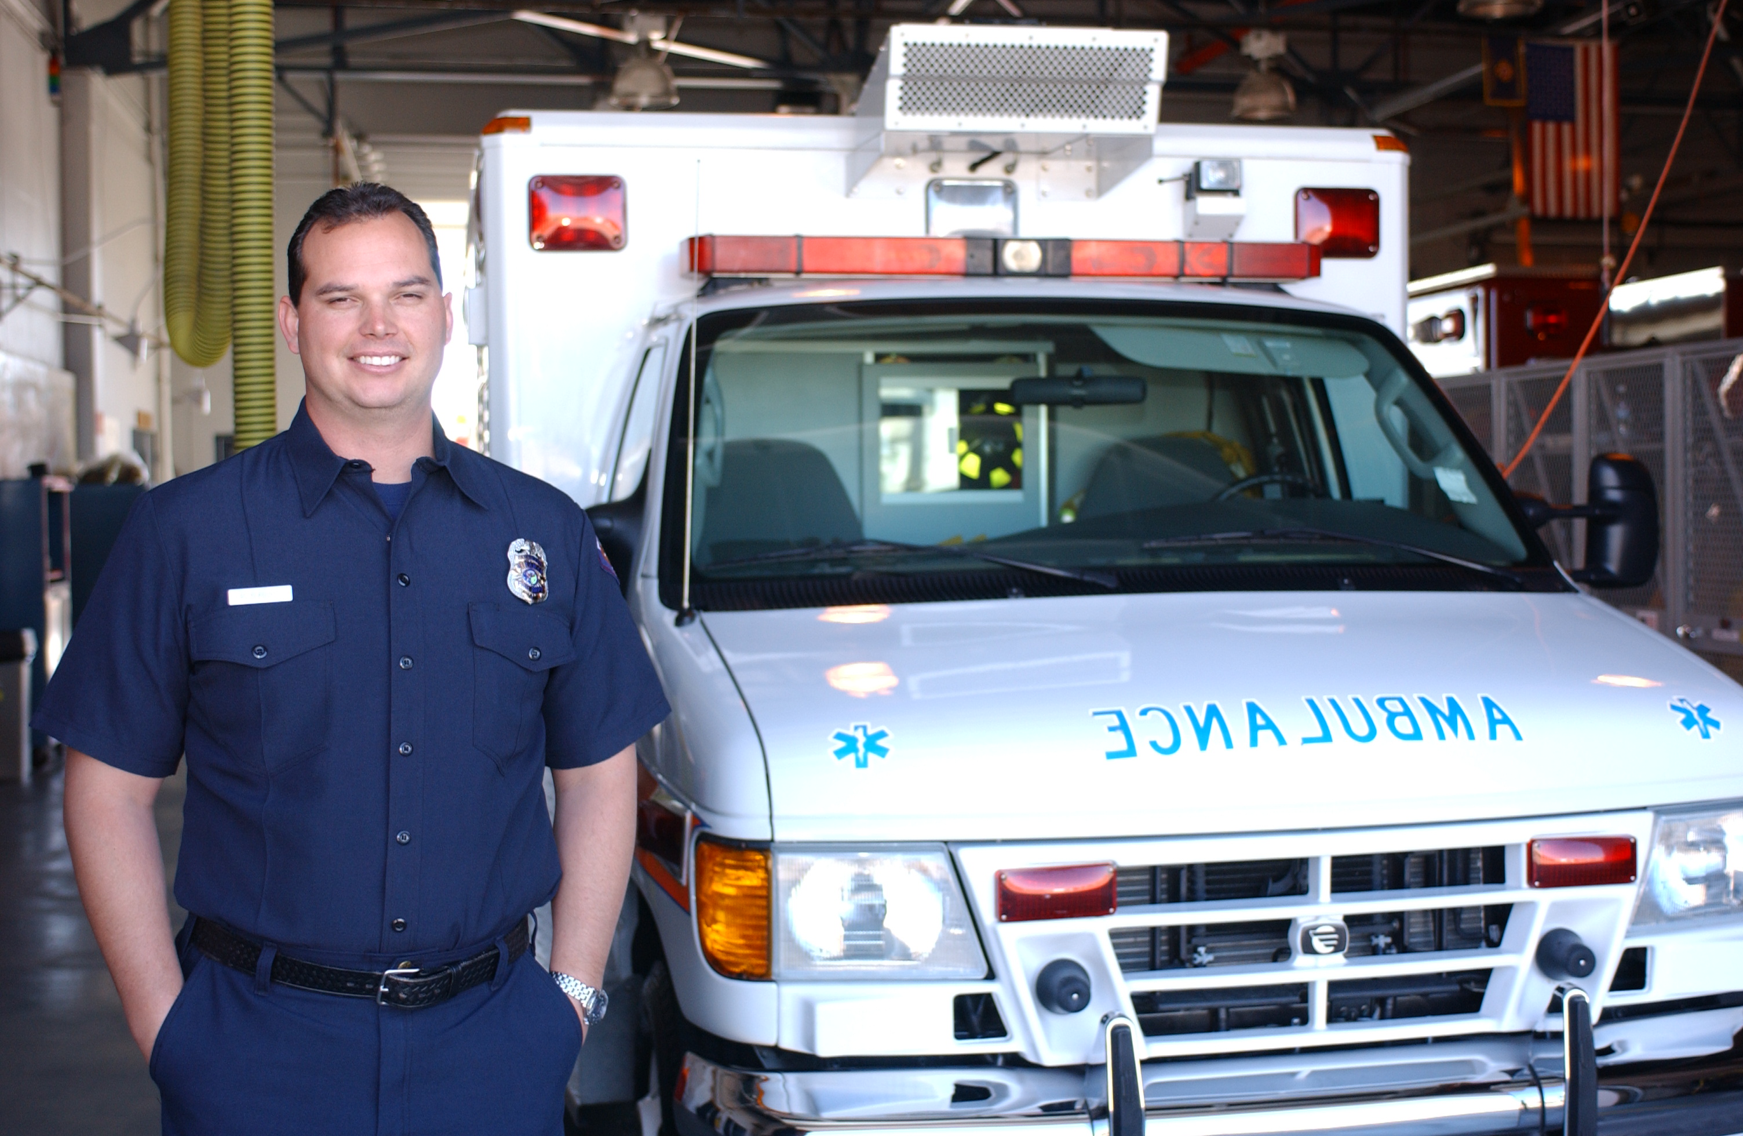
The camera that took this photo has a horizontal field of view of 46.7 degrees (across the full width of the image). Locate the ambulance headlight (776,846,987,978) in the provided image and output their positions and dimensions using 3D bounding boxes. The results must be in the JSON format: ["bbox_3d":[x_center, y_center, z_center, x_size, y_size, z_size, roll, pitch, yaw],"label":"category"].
[{"bbox_3d":[0.009,0.507,3.012,0.315,0.206,0.120,-1,3,-6],"label":"ambulance headlight"}]

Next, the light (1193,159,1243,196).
[{"bbox_3d":[0.874,-0.986,5.095,0.125,0.093,0.090,-1,3,-12],"label":"light"}]

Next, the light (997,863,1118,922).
[{"bbox_3d":[0.273,0.479,2.978,0.182,0.076,0.045,-1,3,-12],"label":"light"}]

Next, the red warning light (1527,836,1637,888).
[{"bbox_3d":[1.111,0.459,3.150,0.182,0.076,0.045,-1,3,-12],"label":"red warning light"}]

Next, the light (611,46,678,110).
[{"bbox_3d":[-1.507,-3.249,13.400,0.455,0.420,0.455,-1,3,-12],"label":"light"}]

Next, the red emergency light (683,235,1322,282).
[{"bbox_3d":[0.309,-0.722,4.775,1.480,0.097,0.290,-1,3,-12],"label":"red emergency light"}]

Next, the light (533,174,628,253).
[{"bbox_3d":[-0.703,-0.850,4.848,0.232,0.184,0.060,-1,3,-12],"label":"light"}]

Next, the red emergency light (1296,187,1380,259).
[{"bbox_3d":[1.210,-0.892,5.240,0.232,0.184,0.060,-1,3,-12],"label":"red emergency light"}]

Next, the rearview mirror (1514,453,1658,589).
[{"bbox_3d":[1.517,-0.100,4.314,0.320,0.288,0.165,-2,3,-21],"label":"rearview mirror"}]

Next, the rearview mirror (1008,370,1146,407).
[{"bbox_3d":[0.424,-0.361,4.139,0.272,0.062,0.045,-1,3,-4],"label":"rearview mirror"}]

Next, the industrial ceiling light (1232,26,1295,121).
[{"bbox_3d":[2.758,-3.462,14.200,0.440,0.630,0.440,-1,3,-12],"label":"industrial ceiling light"}]

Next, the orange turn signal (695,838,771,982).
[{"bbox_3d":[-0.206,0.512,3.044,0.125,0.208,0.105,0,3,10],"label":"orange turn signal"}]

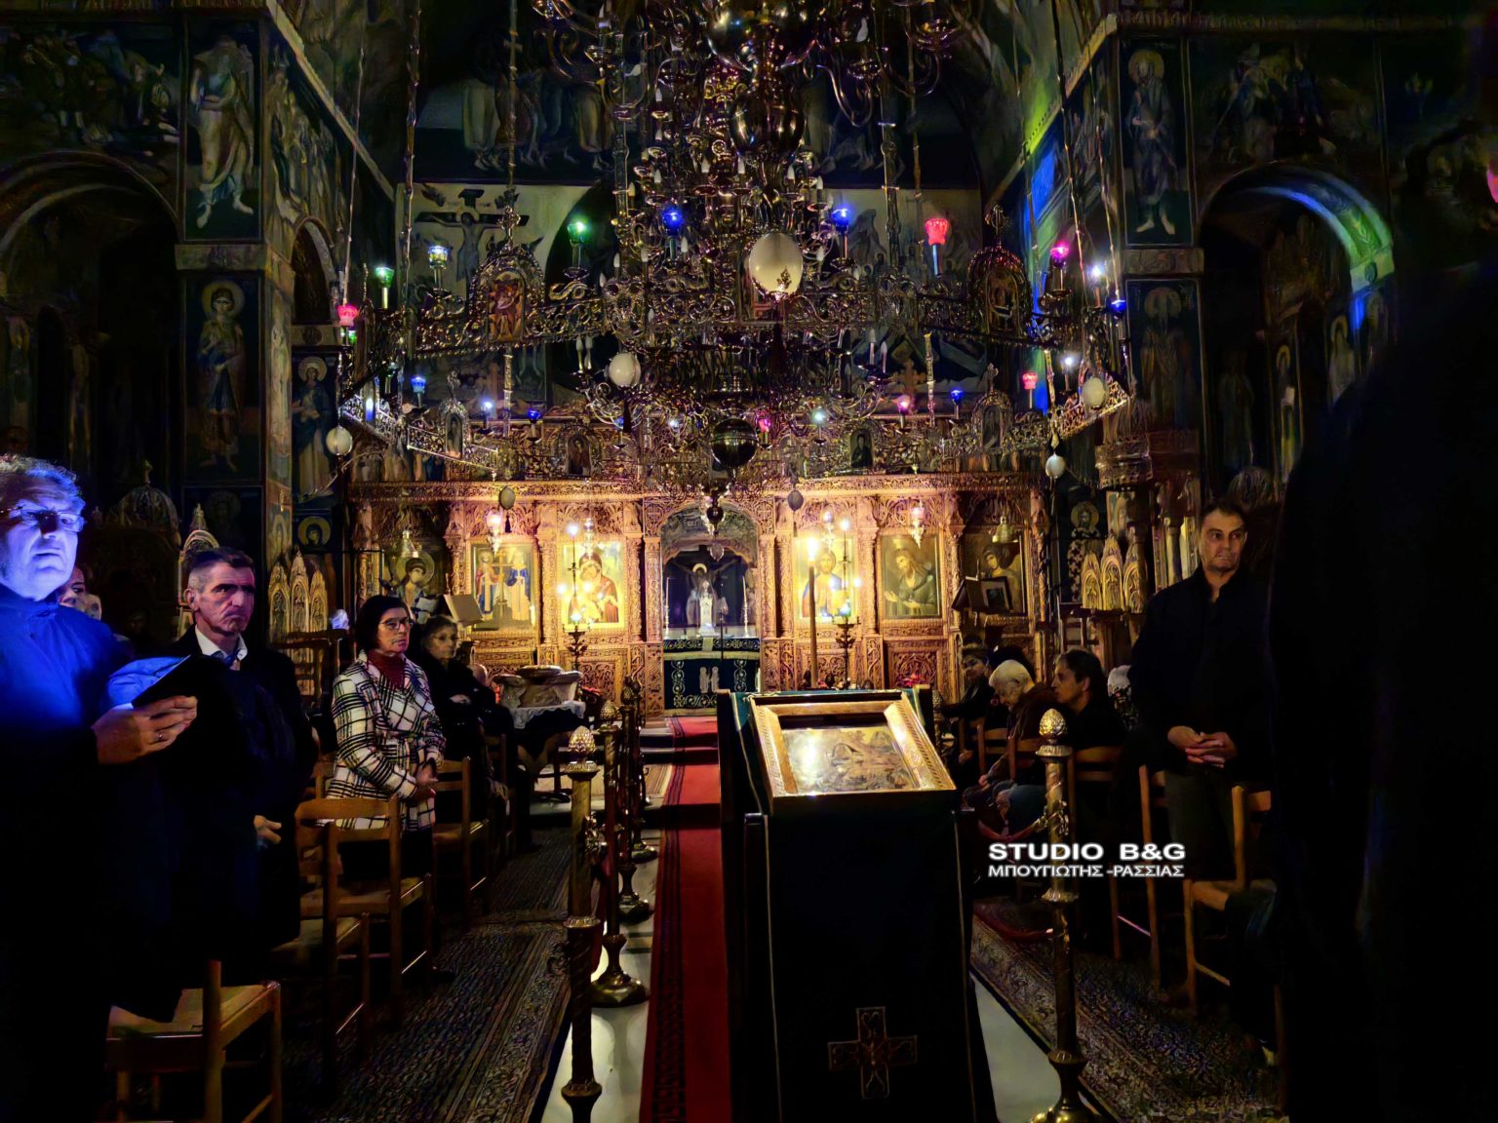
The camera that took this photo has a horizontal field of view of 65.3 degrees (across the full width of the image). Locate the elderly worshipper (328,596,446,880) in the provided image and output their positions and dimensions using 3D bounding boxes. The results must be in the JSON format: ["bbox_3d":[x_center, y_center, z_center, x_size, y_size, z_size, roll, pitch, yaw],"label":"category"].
[{"bbox_3d":[-1.490,0.939,4.867,0.330,1.600,0.480,-3,-4,30],"label":"elderly worshipper"}]

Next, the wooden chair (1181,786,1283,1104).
[{"bbox_3d":[1.802,1.178,4.031,0.420,0.860,0.450,-1,-3,-3],"label":"wooden chair"}]

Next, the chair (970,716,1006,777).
[{"bbox_3d":[1.483,1.345,6.731,0.420,0.860,0.450,-1,-3,-3],"label":"chair"}]

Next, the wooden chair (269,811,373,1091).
[{"bbox_3d":[-1.529,1.264,3.922,0.420,0.840,0.450,-1,-3,-4],"label":"wooden chair"}]

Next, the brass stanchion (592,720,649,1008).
[{"bbox_3d":[-0.508,1.116,4.567,0.250,1.135,0.250,-1,-3,-4],"label":"brass stanchion"}]

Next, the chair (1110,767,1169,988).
[{"bbox_3d":[1.749,1.221,4.726,0.420,0.860,0.450,-1,-3,-3],"label":"chair"}]

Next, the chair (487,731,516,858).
[{"bbox_3d":[-1.607,1.450,7.016,0.420,0.840,0.450,-1,-3,-1],"label":"chair"}]

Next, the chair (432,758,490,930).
[{"bbox_3d":[-1.534,1.378,5.820,0.420,0.840,0.450,-1,-3,-1],"label":"chair"}]

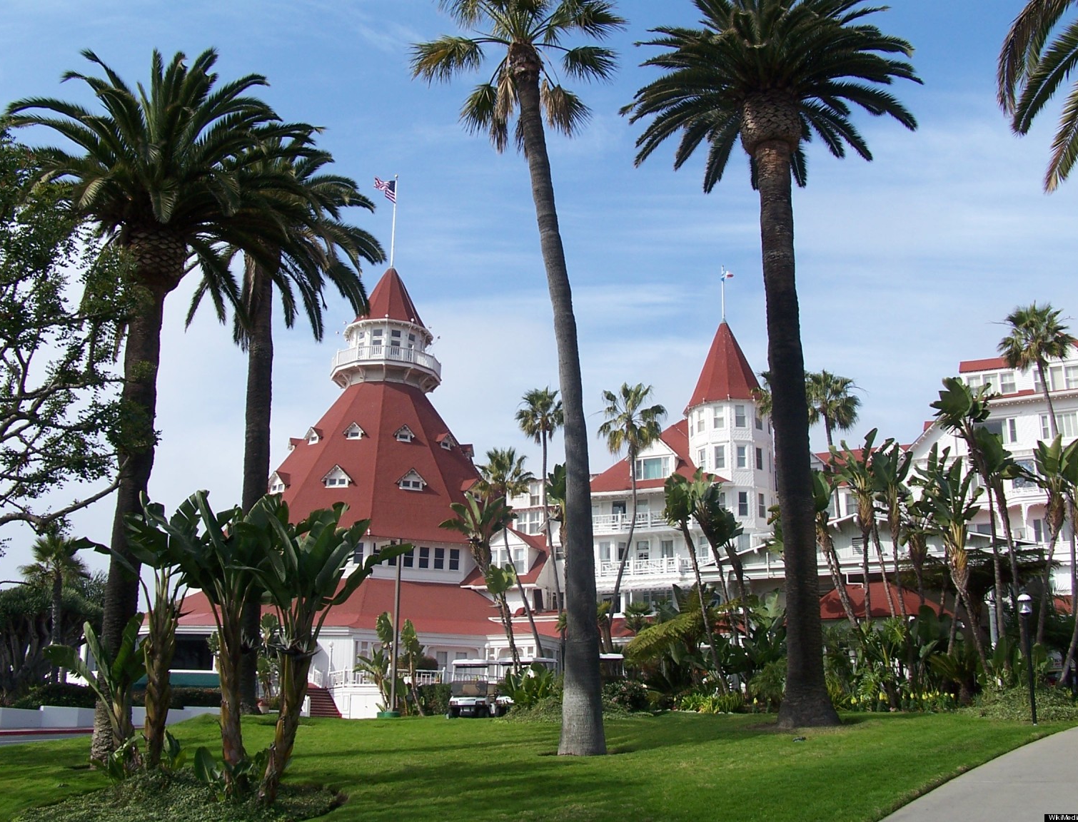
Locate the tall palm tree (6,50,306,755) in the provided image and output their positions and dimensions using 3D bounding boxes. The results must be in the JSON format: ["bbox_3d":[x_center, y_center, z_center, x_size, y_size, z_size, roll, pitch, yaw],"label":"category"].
[{"bbox_3d":[-8.117,-0.666,22.727,6.430,14.970,6.430,1,-13,0],"label":"tall palm tree"}]

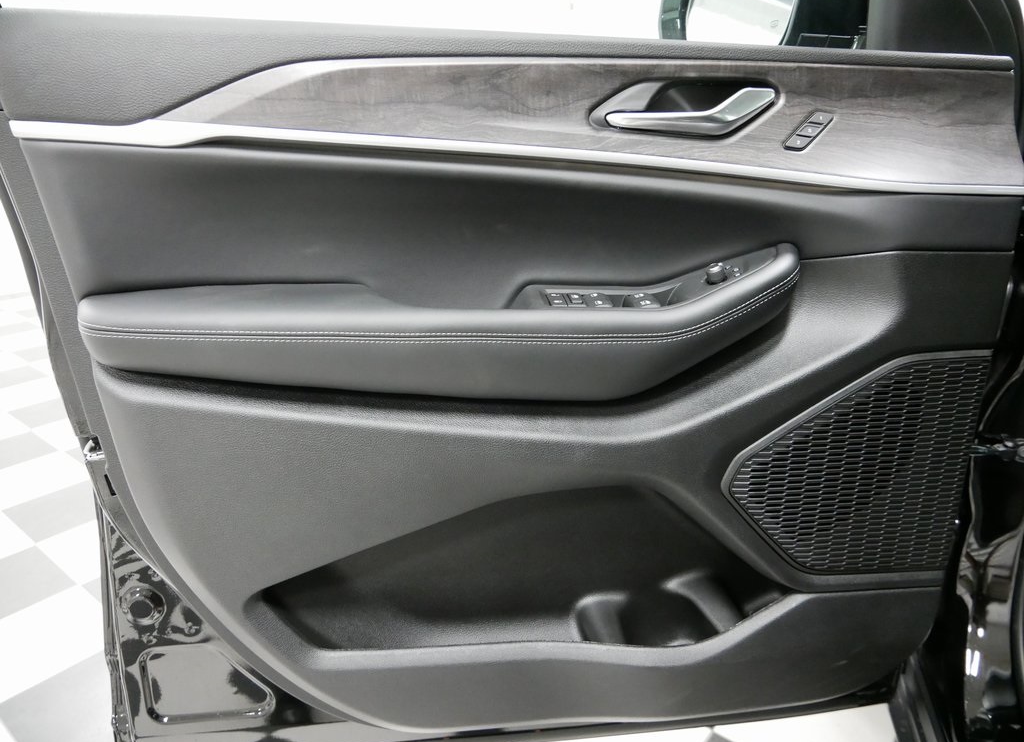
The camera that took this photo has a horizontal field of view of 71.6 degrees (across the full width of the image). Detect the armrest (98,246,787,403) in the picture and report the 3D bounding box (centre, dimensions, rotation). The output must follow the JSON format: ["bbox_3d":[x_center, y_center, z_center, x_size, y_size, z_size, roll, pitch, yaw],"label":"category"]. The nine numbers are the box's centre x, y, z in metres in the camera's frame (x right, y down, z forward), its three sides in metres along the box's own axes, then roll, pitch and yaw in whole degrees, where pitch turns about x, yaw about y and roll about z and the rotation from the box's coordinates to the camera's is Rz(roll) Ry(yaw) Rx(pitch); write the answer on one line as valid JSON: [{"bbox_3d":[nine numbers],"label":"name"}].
[{"bbox_3d":[-0.040,-0.045,0.681,0.690,0.145,0.113,-1,19,-6],"label":"armrest"}]

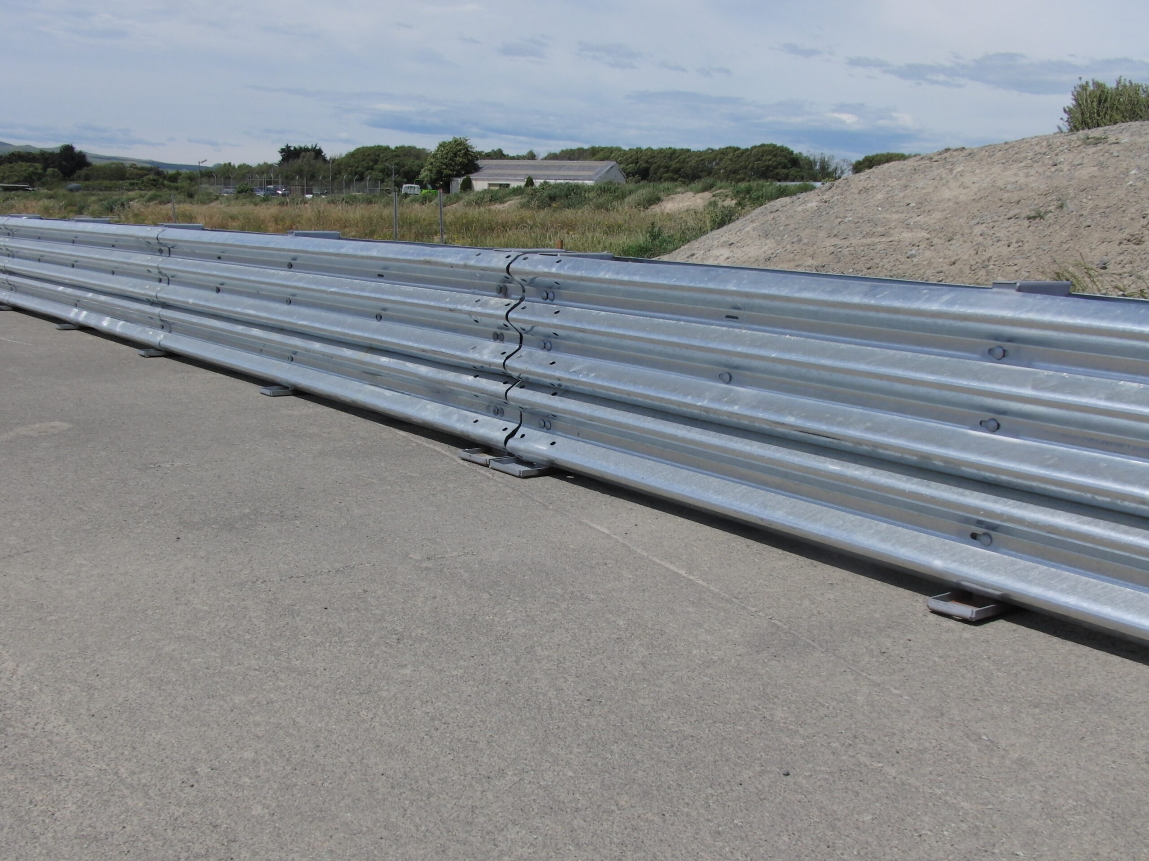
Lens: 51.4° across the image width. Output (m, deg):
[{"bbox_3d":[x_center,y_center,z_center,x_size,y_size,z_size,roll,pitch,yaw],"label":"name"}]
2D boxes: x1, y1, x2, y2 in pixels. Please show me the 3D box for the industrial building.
[{"bbox_3d":[-4.228,-28.865,138.971,18.300,4.800,9.800,5,12,22],"label":"industrial building"}]

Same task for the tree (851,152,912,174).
[{"bbox_3d":[36.907,-30.284,142.200,8.300,5.800,7.500,0,11,0],"label":"tree"}]

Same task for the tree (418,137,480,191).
[{"bbox_3d":[-14.252,-29.986,136.006,6.900,7.200,6.700,0,11,0],"label":"tree"}]

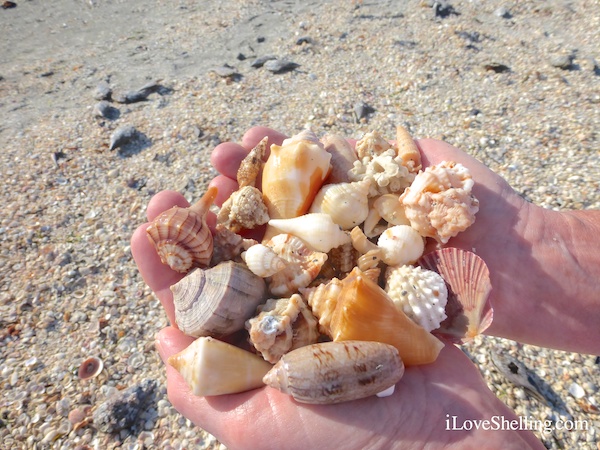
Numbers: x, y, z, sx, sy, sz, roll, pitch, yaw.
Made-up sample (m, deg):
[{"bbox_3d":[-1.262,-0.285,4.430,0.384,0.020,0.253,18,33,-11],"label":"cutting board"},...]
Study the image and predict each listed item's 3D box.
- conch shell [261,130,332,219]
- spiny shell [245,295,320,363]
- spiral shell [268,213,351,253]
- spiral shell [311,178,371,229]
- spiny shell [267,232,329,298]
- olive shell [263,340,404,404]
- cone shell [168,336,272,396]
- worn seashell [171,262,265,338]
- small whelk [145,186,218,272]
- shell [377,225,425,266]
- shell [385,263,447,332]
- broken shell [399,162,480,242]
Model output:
[{"bbox_3d":[-0.002,-0.029,0.246,0.040,0.035,0.062,10,58,7],"label":"conch shell"},{"bbox_3d":[-0.008,0.049,0.206,0.031,0.030,0.034,18,48,-29],"label":"spiny shell"},{"bbox_3d":[0.005,0.004,0.229,0.044,0.019,0.020,16,56,7],"label":"spiral shell"},{"bbox_3d":[0.022,-0.011,0.240,0.039,0.024,0.026,-26,57,-1],"label":"spiral shell"},{"bbox_3d":[-0.002,0.020,0.224,0.032,0.025,0.033,16,56,7],"label":"spiny shell"},{"bbox_3d":[0.015,0.067,0.196,0.064,0.025,0.026,-6,55,-2],"label":"olive shell"},{"bbox_3d":[-0.036,0.065,0.198,0.048,0.026,0.027,5,54,-2],"label":"cone shell"},{"bbox_3d":[-0.040,0.036,0.212,0.049,0.033,0.035,19,52,-18],"label":"worn seashell"},{"bbox_3d":[-0.062,0.002,0.230,0.033,0.030,0.052,13,56,9],"label":"small whelk"},{"bbox_3d":[0.053,0.011,0.228,0.024,0.018,0.022,10,55,0],"label":"shell"},{"bbox_3d":[0.058,0.037,0.216,0.031,0.021,0.036,-15,67,-18],"label":"shell"},{"bbox_3d":[0.077,-0.013,0.238,0.042,0.030,0.045,-7,78,-10],"label":"broken shell"}]

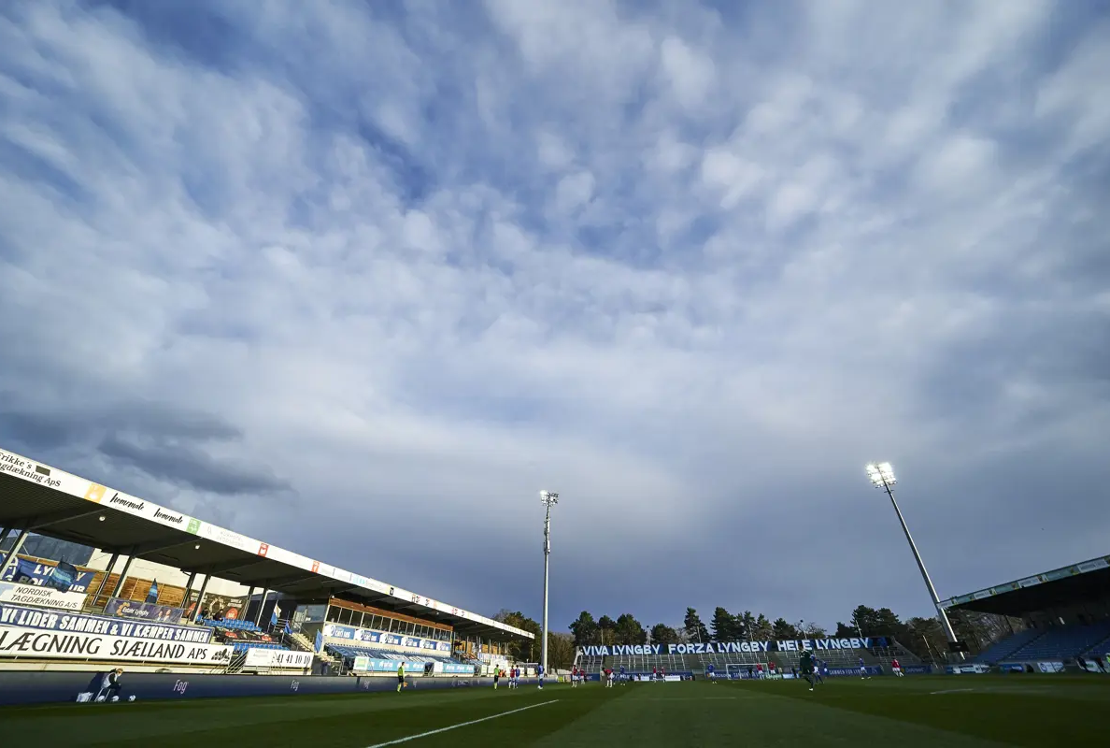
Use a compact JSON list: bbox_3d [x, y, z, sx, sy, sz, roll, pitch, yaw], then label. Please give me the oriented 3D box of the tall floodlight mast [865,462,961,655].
[{"bbox_3d":[78.459,39.487,94.015,5.200,41.900,2.000,-30,-44,35],"label":"tall floodlight mast"}]

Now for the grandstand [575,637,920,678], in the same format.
[{"bbox_3d":[39.418,62.874,96.155,69.800,7.000,9.500,-7,-35,9],"label":"grandstand"}]

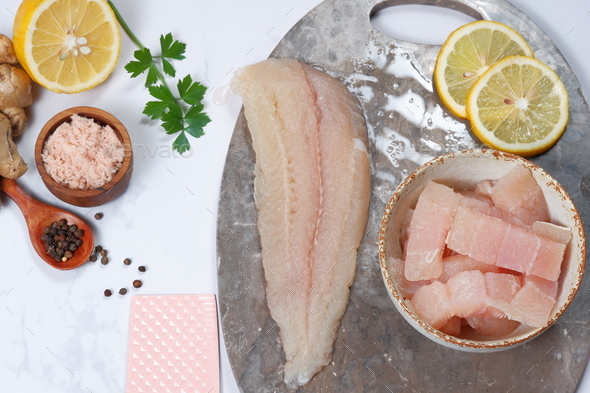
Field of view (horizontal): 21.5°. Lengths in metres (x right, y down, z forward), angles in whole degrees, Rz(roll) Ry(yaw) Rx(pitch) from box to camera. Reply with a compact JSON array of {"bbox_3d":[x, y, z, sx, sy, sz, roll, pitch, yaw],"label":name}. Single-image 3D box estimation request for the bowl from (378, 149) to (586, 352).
[{"bbox_3d":[0.114,0.039,0.970,0.125,0.056,0.125,0,73,0],"label":"bowl"}]

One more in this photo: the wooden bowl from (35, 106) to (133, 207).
[{"bbox_3d":[-0.135,-0.024,1.008,0.062,0.035,0.062,0,73,0],"label":"wooden bowl"}]

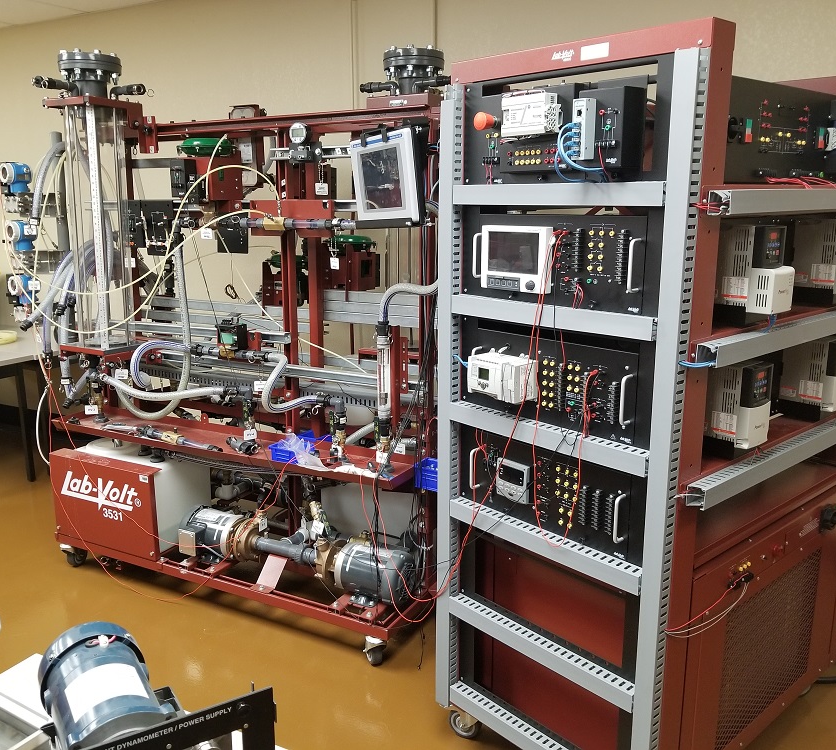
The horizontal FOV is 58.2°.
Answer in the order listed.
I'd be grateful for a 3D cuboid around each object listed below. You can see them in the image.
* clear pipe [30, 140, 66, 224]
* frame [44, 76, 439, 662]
[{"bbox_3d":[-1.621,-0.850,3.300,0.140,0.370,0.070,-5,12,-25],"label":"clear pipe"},{"bbox_3d":[-0.660,-0.161,3.115,1.720,1.890,0.800,6,12,27],"label":"frame"}]

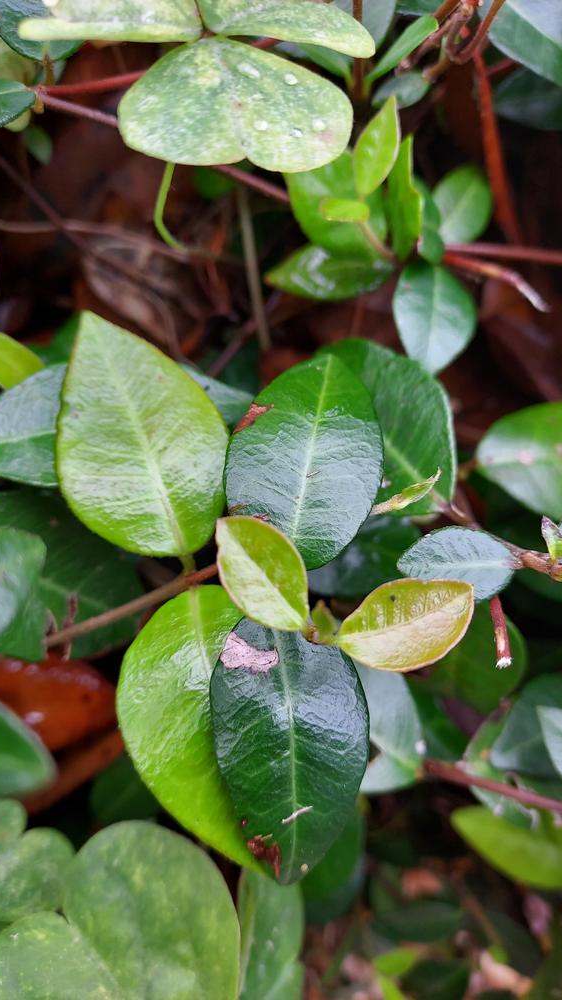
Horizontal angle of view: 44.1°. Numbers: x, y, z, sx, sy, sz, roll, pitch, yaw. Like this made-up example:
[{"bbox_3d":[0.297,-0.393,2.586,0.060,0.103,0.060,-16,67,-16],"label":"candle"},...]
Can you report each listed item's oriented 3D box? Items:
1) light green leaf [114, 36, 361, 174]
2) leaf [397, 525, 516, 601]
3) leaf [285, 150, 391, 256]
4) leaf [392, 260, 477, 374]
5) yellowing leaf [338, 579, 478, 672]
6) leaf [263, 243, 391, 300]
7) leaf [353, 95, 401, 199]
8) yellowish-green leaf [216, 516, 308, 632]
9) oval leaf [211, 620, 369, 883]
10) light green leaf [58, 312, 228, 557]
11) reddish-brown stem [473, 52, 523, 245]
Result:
[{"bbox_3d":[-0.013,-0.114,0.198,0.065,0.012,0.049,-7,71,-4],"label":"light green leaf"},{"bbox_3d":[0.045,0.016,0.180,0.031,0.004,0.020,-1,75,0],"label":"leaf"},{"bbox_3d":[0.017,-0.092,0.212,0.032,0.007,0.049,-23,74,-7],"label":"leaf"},{"bbox_3d":[0.052,-0.062,0.236,0.028,0.009,0.038,-1,90,0],"label":"leaf"},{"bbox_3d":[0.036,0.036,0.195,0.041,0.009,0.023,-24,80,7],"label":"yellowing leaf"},{"bbox_3d":[0.017,-0.077,0.235,0.043,0.009,0.026,-9,63,-3],"label":"leaf"},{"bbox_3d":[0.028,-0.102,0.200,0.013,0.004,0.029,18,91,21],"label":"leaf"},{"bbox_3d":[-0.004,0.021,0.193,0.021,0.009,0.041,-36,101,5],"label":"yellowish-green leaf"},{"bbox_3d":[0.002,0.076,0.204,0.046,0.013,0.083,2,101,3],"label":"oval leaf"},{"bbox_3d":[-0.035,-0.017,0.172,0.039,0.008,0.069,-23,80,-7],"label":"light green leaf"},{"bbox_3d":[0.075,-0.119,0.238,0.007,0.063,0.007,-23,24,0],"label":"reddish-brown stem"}]

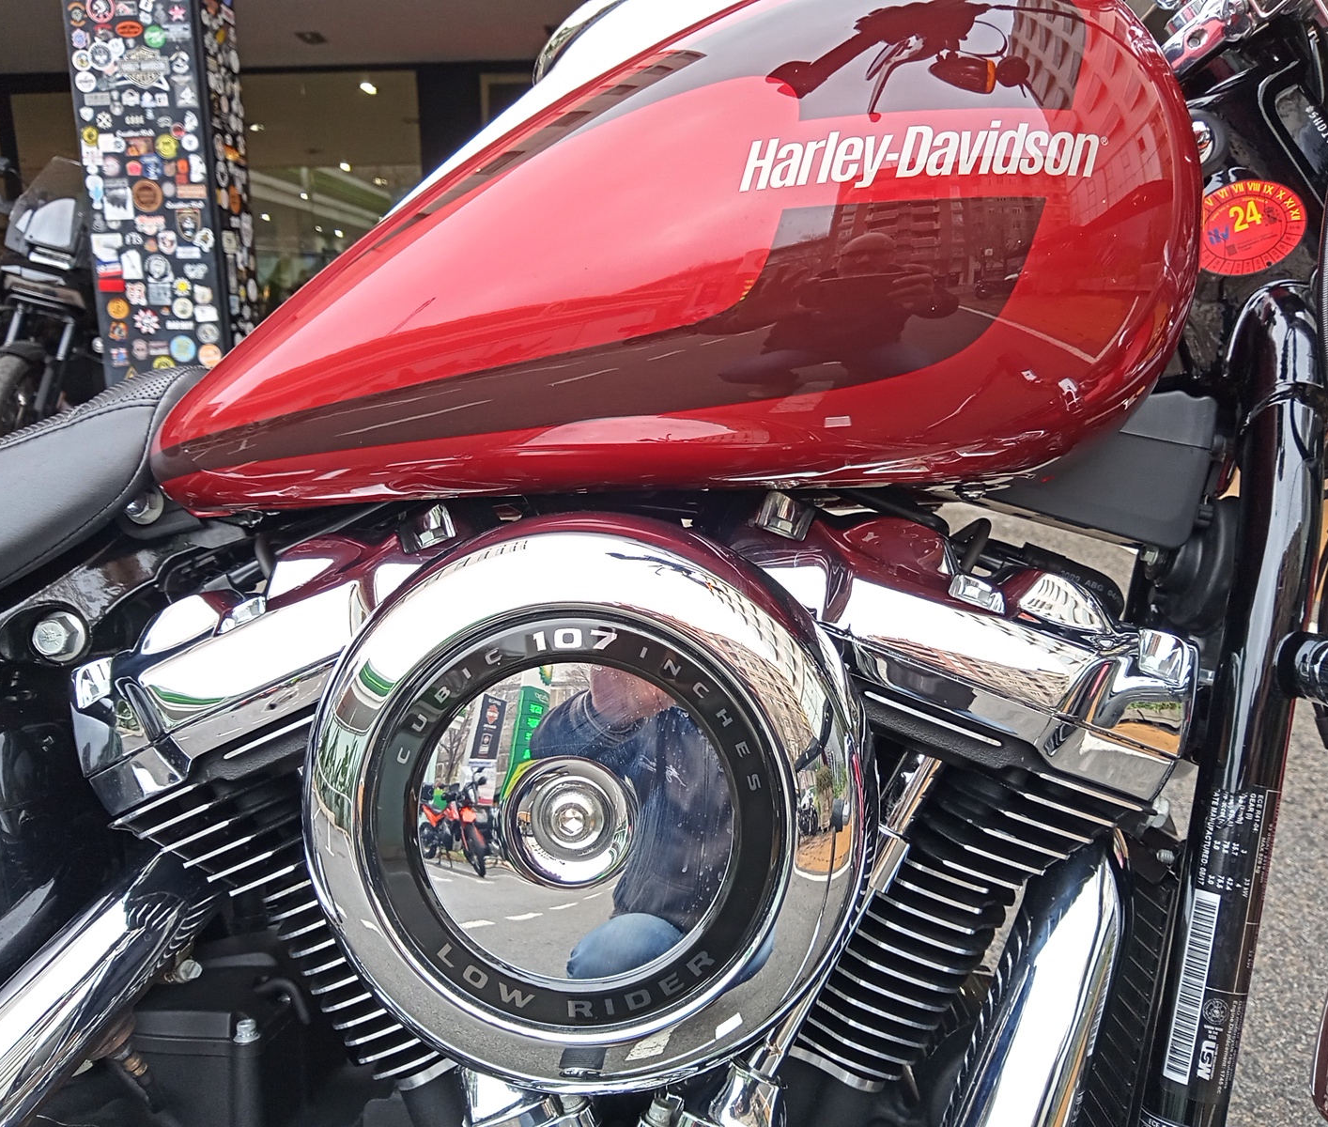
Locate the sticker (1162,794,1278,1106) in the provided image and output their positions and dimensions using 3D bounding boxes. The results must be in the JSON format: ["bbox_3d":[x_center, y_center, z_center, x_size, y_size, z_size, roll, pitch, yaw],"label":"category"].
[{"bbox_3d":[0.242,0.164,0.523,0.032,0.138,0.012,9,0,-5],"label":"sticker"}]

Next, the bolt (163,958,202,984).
[{"bbox_3d":[-0.208,0.176,0.525,0.011,0.011,0.019,0,-12,-44],"label":"bolt"}]

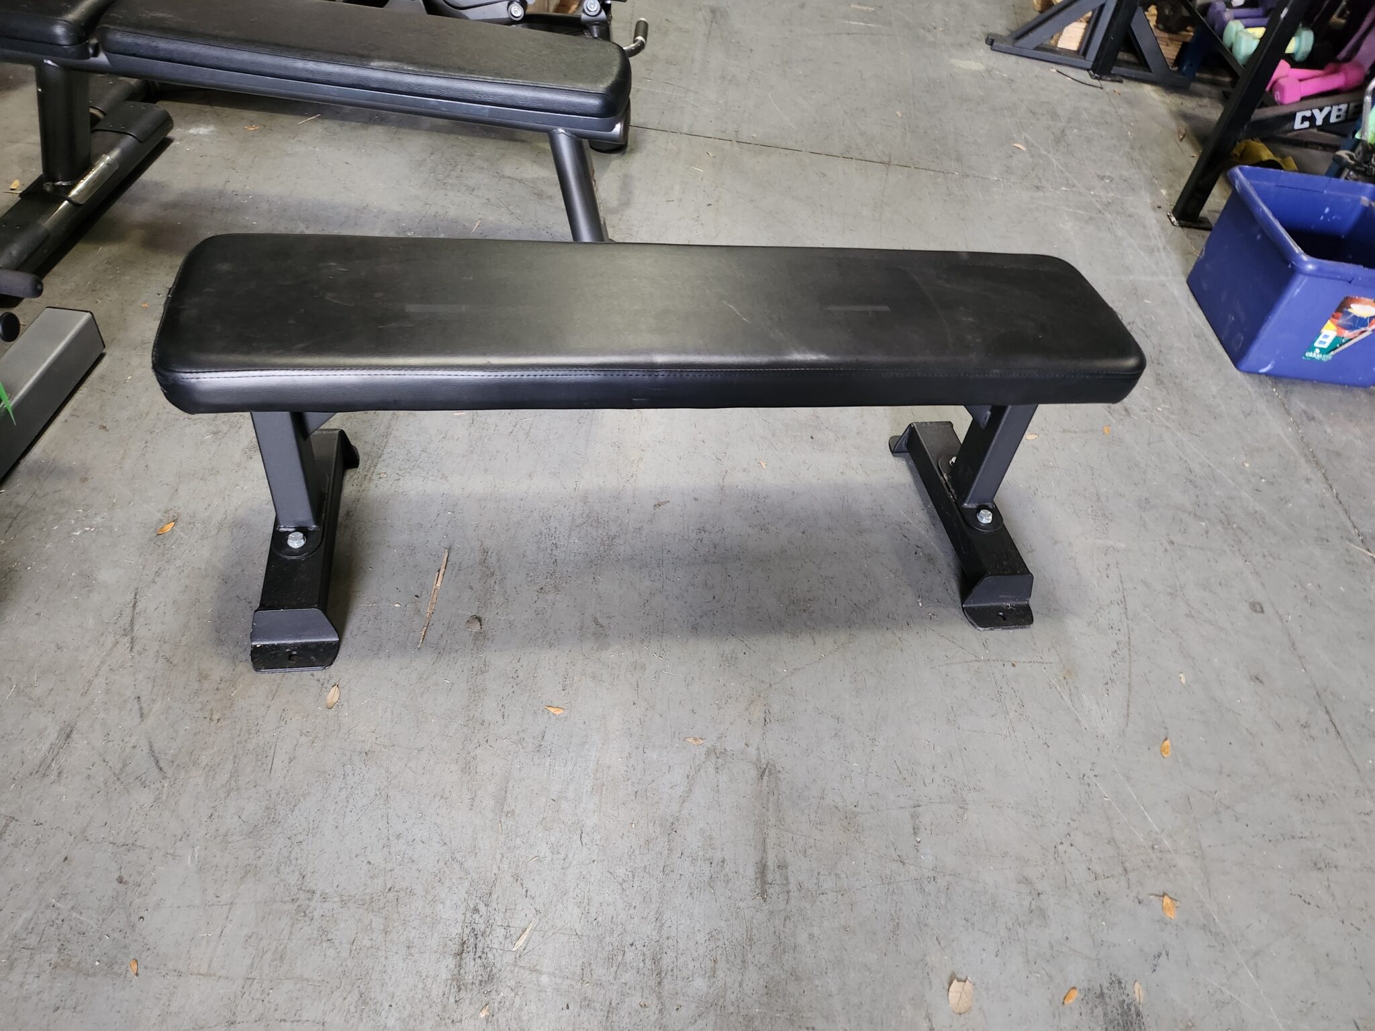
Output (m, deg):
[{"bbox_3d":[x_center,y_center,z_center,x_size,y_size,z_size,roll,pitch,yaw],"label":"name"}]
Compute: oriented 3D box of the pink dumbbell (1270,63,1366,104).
[{"bbox_3d":[1.723,-1.181,2.600,0.197,0.071,0.071,-11,44,12],"label":"pink dumbbell"}]

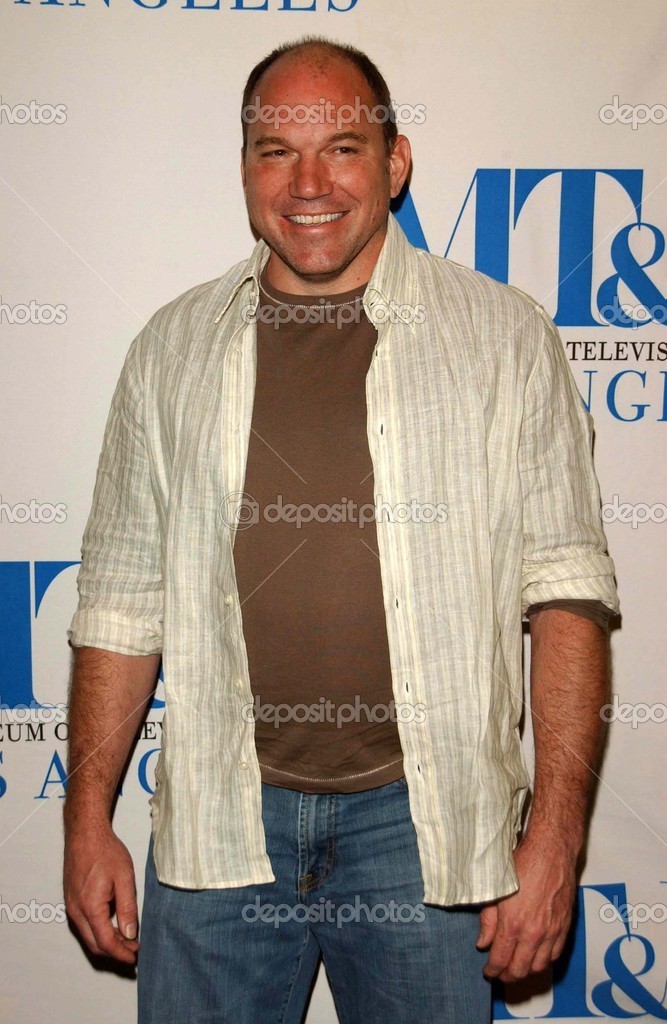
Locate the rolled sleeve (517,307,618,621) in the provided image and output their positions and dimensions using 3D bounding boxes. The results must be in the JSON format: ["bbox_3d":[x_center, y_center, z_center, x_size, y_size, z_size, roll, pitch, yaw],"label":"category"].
[{"bbox_3d":[0.247,-0.053,2.040,0.120,0.320,0.155,-5,9,8],"label":"rolled sleeve"}]

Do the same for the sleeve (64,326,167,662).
[{"bbox_3d":[-0.226,-0.020,2.085,0.120,0.330,0.155,8,9,8],"label":"sleeve"}]

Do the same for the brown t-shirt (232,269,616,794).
[{"bbox_3d":[0.014,0.010,2.060,0.560,0.540,0.280,1,9,8],"label":"brown t-shirt"}]

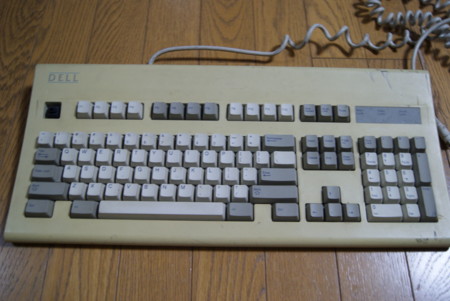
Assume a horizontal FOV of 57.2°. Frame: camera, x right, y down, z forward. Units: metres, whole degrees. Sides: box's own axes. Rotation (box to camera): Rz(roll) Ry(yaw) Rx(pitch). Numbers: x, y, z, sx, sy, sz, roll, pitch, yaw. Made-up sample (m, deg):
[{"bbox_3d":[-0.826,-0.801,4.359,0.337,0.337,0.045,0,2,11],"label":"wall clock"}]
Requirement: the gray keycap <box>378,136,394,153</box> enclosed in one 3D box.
[{"bbox_3d":[0.177,-0.006,0.456,0.018,0.011,0.018,1,69,-1],"label":"gray keycap"}]

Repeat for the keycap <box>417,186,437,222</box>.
[{"bbox_3d":[0.212,0.055,0.431,0.018,0.009,0.037,1,68,-1],"label":"keycap"}]

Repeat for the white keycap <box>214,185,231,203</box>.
[{"bbox_3d":[-0.003,0.044,0.432,0.018,0.009,0.018,1,68,-1],"label":"white keycap"}]

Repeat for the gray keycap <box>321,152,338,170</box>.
[{"bbox_3d":[0.115,0.012,0.454,0.018,0.010,0.018,1,69,-1],"label":"gray keycap"}]

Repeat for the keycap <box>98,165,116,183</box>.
[{"bbox_3d":[-0.126,0.026,0.441,0.018,0.008,0.018,1,69,-1],"label":"keycap"}]

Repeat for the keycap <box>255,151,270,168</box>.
[{"bbox_3d":[0.040,0.010,0.450,0.018,0.009,0.018,1,69,-1],"label":"keycap"}]

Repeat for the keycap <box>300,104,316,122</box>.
[{"bbox_3d":[0.096,-0.043,0.471,0.018,0.009,0.018,1,70,-1],"label":"keycap"}]

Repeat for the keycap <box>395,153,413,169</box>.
[{"bbox_3d":[0.197,0.011,0.453,0.018,0.009,0.018,1,69,-1],"label":"keycap"}]

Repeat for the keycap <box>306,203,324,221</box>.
[{"bbox_3d":[0.094,0.063,0.428,0.018,0.010,0.018,1,69,0],"label":"keycap"}]

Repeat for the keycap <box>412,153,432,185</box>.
[{"bbox_3d":[0.216,0.022,0.448,0.018,0.009,0.037,1,69,-1],"label":"keycap"}]

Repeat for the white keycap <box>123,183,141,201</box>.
[{"bbox_3d":[-0.098,0.044,0.437,0.018,0.010,0.018,1,69,-1],"label":"white keycap"}]

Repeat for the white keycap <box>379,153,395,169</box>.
[{"bbox_3d":[0.178,0.012,0.451,0.018,0.009,0.018,1,69,-1],"label":"white keycap"}]

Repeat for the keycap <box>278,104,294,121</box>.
[{"bbox_3d":[0.068,-0.044,0.472,0.018,0.011,0.018,1,69,-1],"label":"keycap"}]

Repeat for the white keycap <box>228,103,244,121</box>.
[{"bbox_3d":[0.012,-0.045,0.468,0.018,0.011,0.018,1,68,-1],"label":"white keycap"}]

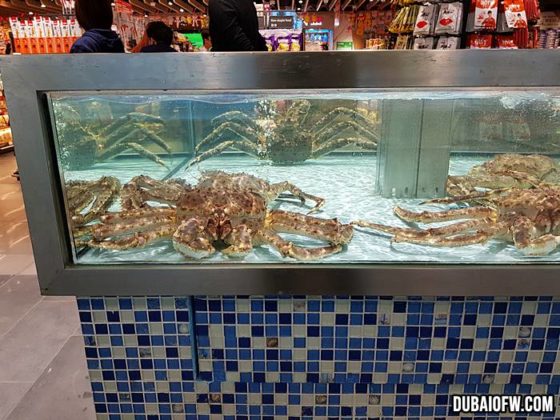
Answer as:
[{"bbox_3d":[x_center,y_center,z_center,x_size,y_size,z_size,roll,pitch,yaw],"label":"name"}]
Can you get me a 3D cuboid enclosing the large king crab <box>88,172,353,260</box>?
[{"bbox_3d":[-0.126,-0.006,0.904,0.515,0.128,0.250,-1,17,-2],"label":"large king crab"}]

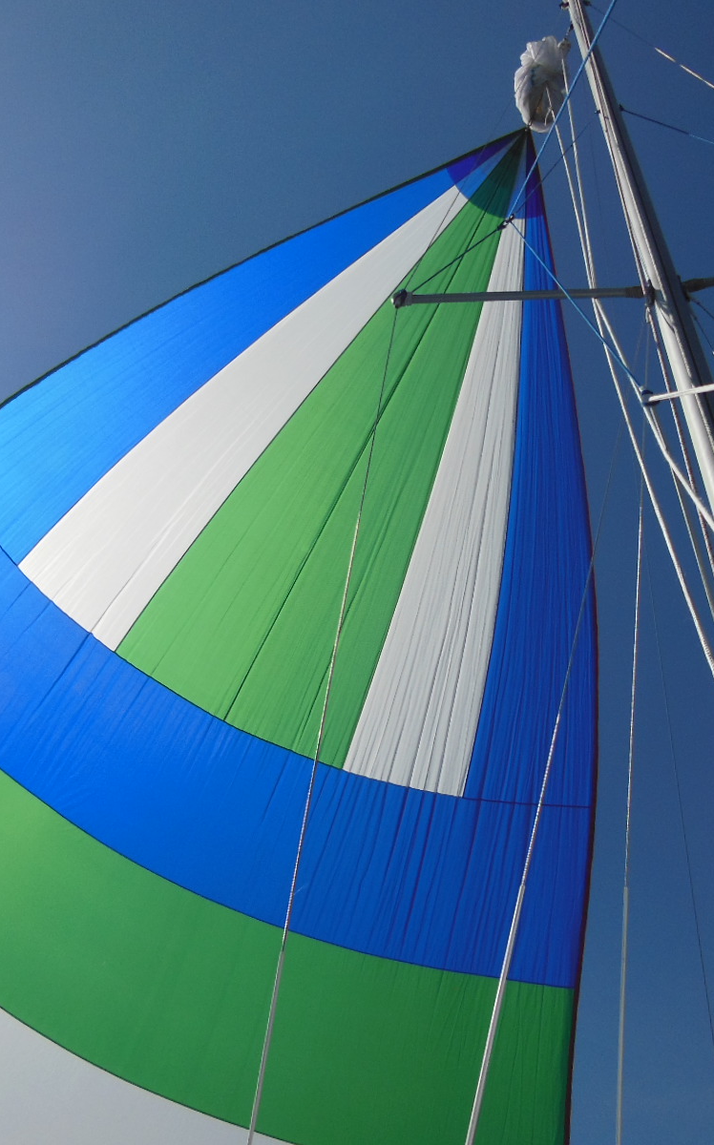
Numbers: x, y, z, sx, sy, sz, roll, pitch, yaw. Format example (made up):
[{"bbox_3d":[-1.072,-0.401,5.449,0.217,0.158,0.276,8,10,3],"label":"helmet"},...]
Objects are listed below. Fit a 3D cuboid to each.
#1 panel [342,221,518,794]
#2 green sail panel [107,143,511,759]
[{"bbox_3d":[0.664,-0.551,7.710,0.757,4.375,0.500,4,-24,13],"label":"panel"},{"bbox_3d":[0.178,-1.071,7.797,1.569,4.811,0.650,26,-17,2],"label":"green sail panel"}]

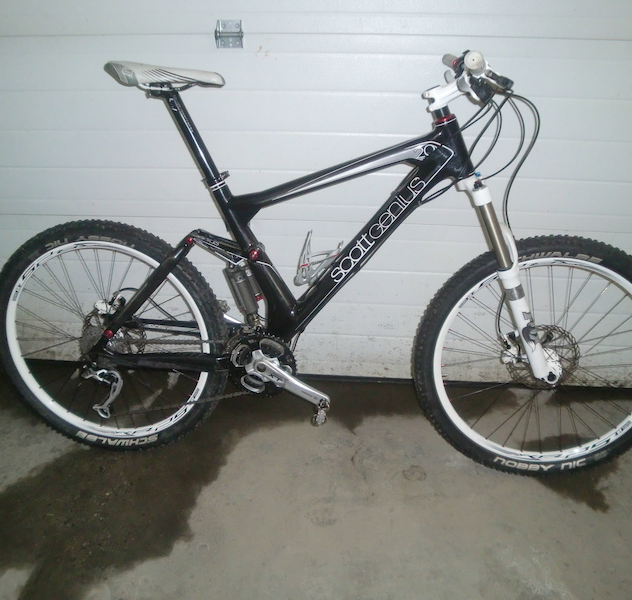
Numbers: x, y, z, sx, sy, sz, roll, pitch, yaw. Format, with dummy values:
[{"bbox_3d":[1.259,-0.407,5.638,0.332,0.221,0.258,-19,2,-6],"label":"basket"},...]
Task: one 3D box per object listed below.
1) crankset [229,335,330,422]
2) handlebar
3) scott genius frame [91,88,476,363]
[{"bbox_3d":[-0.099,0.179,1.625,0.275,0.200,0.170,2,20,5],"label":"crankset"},{"bbox_3d":[0.317,-0.479,1.419,0.160,0.133,0.670,2,20,5],"label":"handlebar"},{"bbox_3d":[-0.106,-0.151,1.577,0.940,0.687,0.160,2,20,5],"label":"scott genius frame"}]

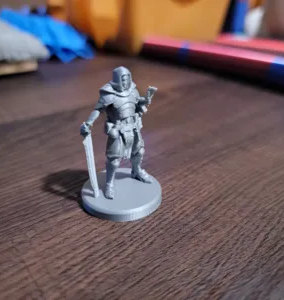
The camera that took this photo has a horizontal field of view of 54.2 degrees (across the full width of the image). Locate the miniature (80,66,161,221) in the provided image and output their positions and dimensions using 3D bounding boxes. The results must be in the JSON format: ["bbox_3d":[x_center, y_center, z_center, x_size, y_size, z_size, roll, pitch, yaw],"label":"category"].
[{"bbox_3d":[-0.007,-0.003,0.082,0.026,0.041,0.026,-16,31,-28],"label":"miniature"}]

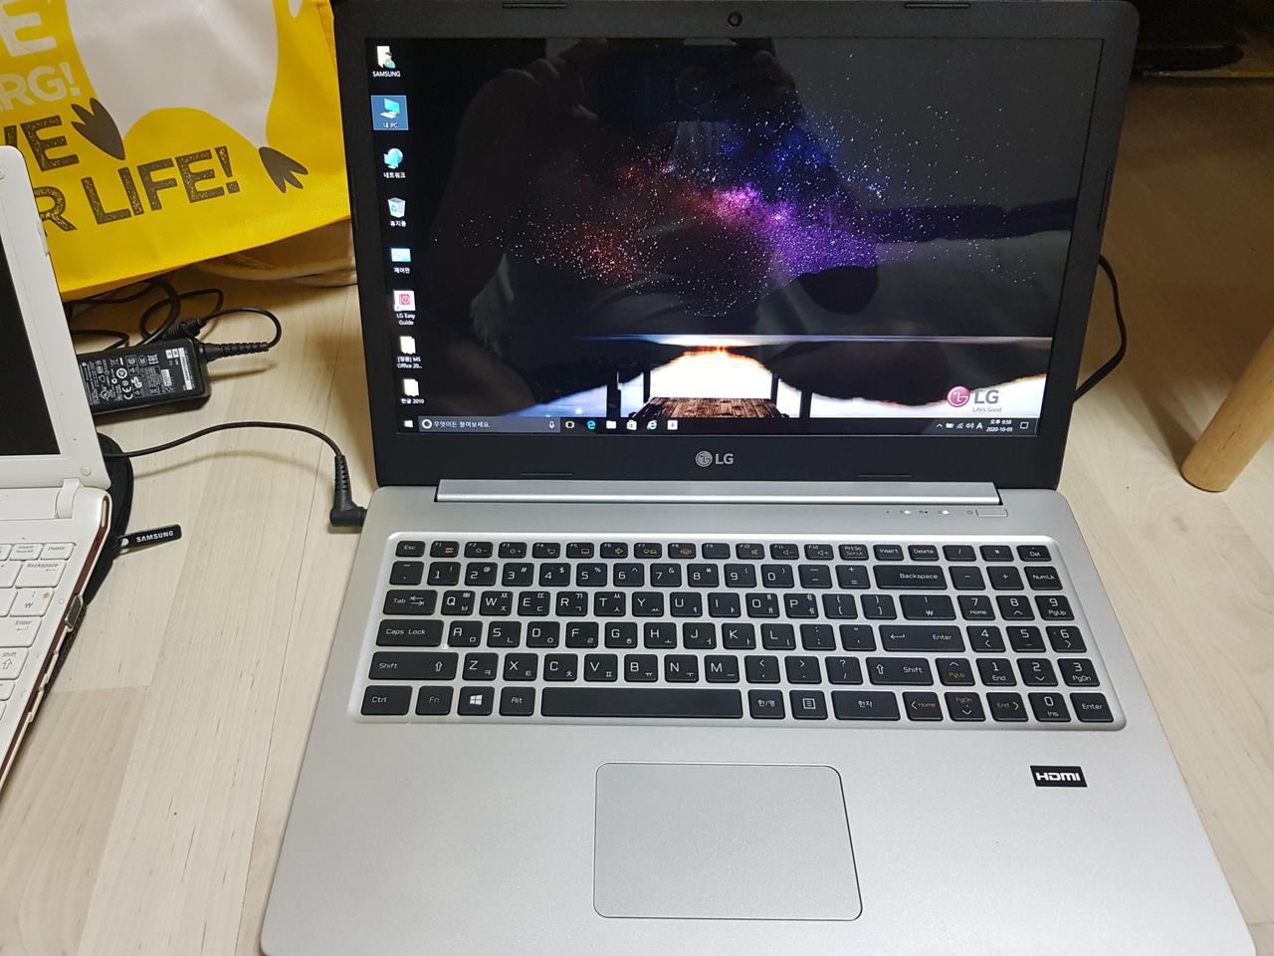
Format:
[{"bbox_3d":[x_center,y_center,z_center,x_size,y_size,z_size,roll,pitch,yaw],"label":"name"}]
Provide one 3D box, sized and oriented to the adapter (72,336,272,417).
[{"bbox_3d":[-0.295,-0.062,0.601,0.123,0.027,0.039,-11,84,-13],"label":"adapter"}]

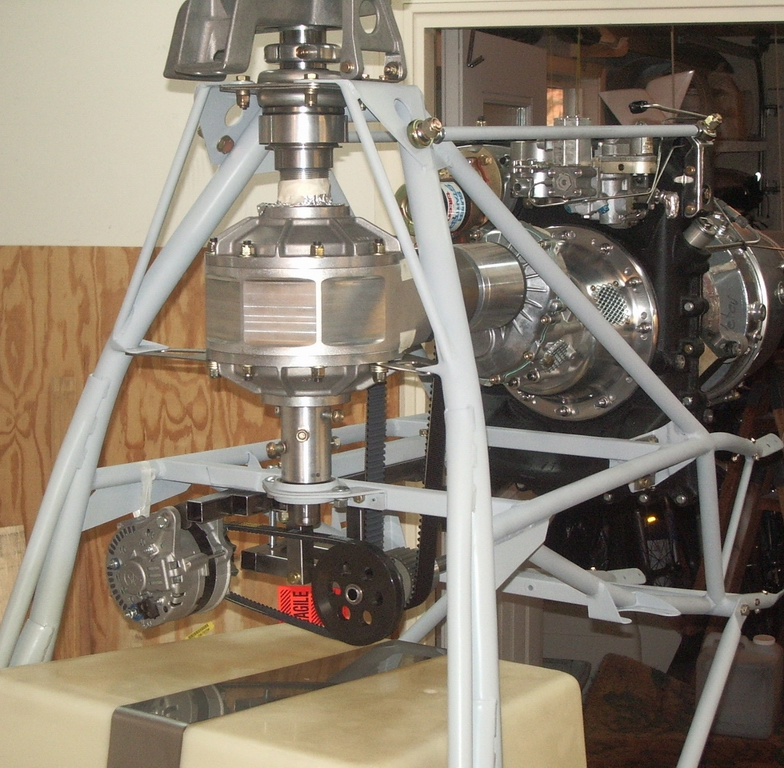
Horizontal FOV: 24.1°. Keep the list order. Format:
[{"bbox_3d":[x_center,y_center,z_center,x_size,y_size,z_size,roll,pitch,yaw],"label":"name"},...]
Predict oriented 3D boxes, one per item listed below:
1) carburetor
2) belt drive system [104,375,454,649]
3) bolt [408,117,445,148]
[{"bbox_3d":[0.261,-0.290,2.500,0.140,0.145,0.170,5,9,36],"label":"carburetor"},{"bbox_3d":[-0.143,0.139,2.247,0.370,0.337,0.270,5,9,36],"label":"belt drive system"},{"bbox_3d":[0.036,-0.271,1.980,0.037,0.030,0.030,-23,-8,36],"label":"bolt"}]

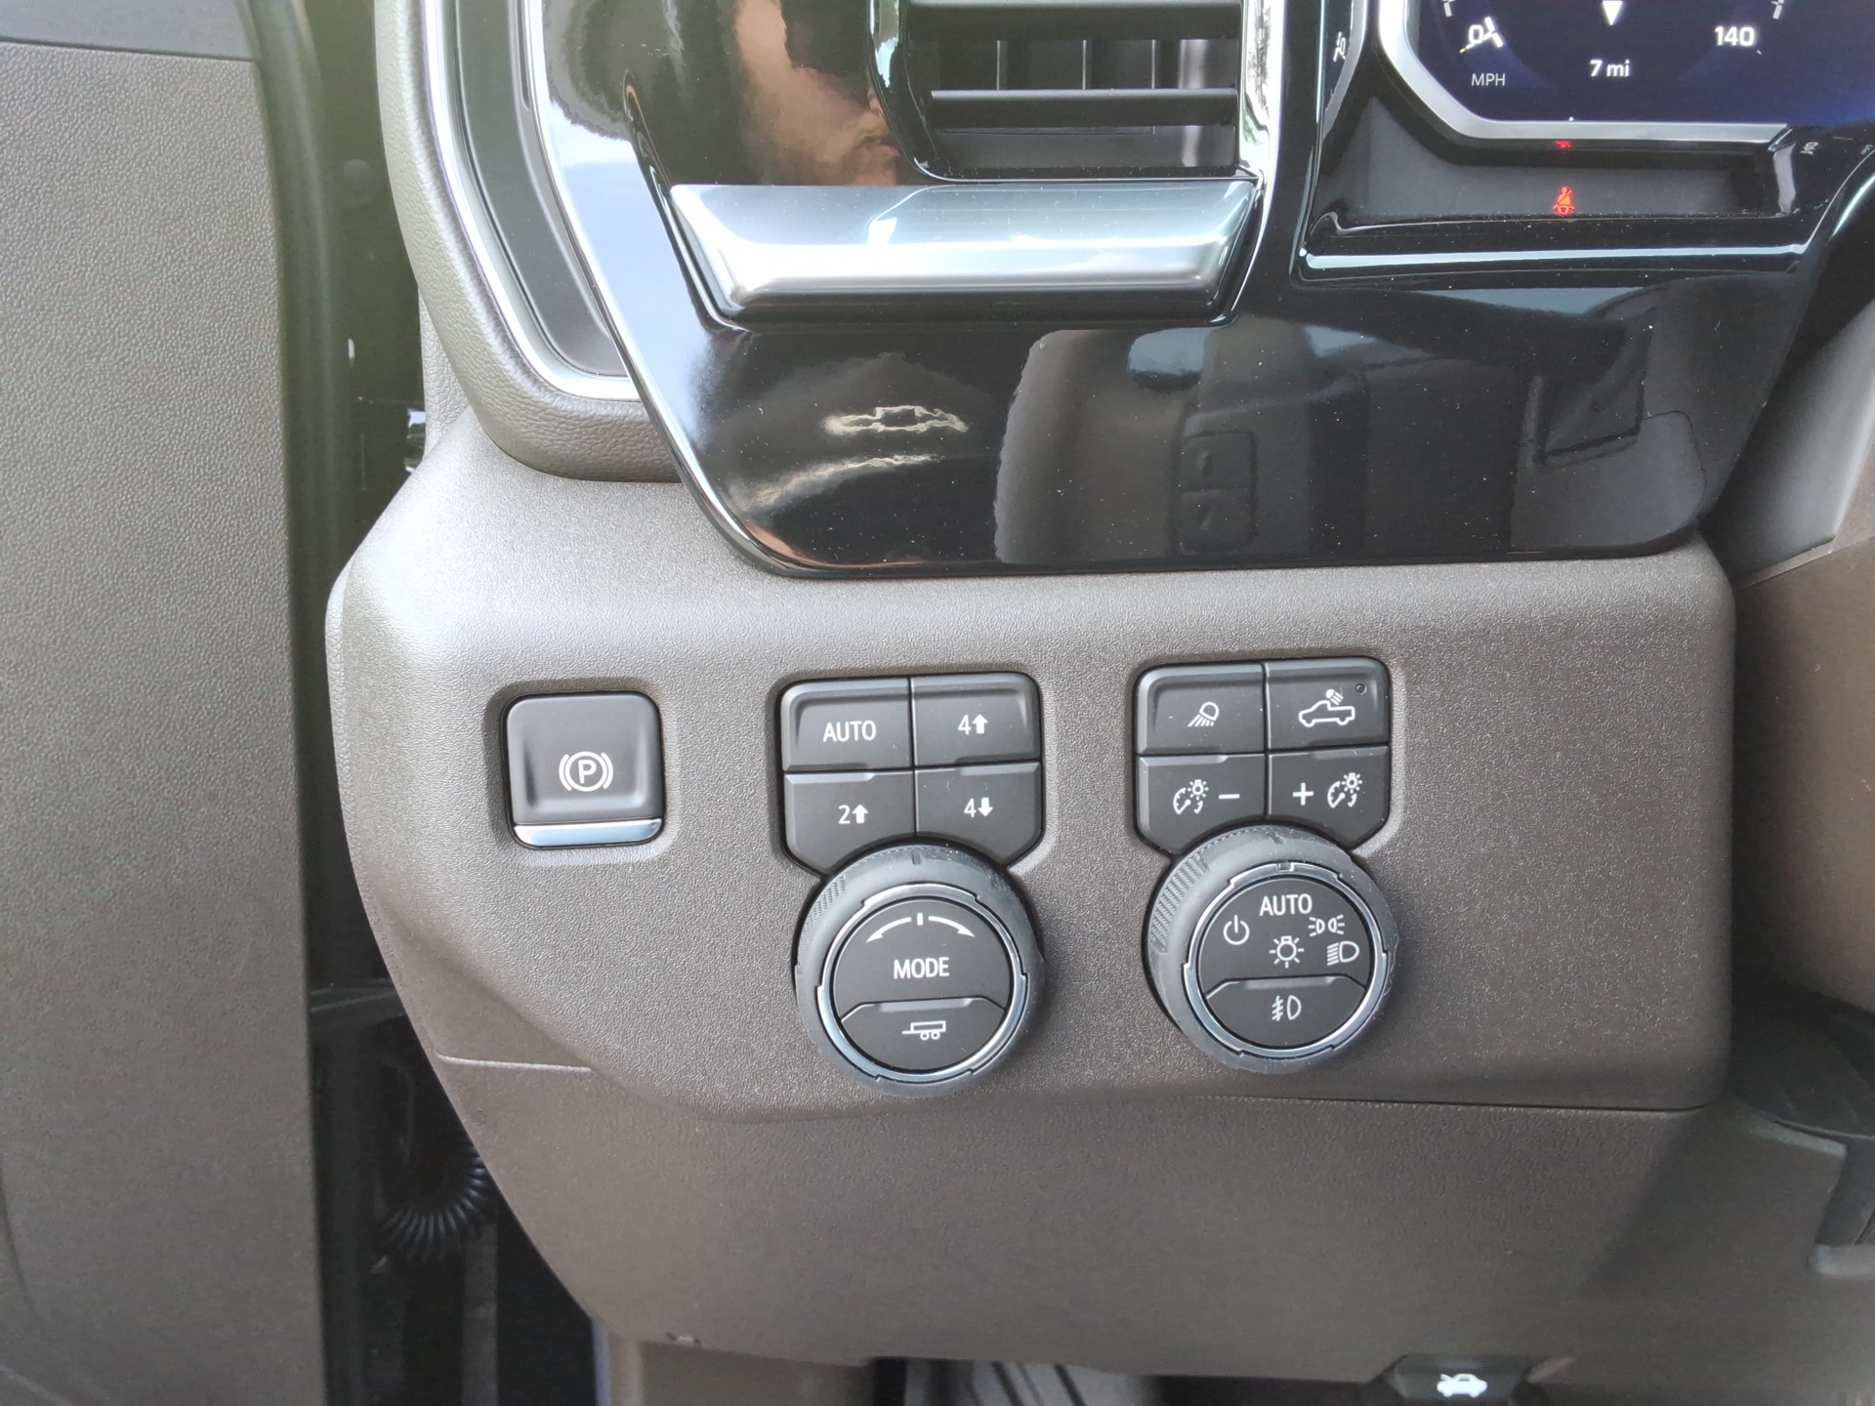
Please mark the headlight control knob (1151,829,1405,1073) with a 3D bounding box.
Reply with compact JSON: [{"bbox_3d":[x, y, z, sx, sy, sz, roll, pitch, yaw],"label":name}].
[{"bbox_3d":[0.064,0.047,0.287,0.044,0.044,0.019,-2,2,-4],"label":"headlight control knob"}]

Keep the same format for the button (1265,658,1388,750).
[{"bbox_3d":[0.076,0.000,0.297,0.023,0.017,0.007,-2,2,-4],"label":"button"}]

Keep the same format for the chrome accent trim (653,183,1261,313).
[{"bbox_3d":[0.005,-0.089,0.294,0.112,0.022,0.018,-2,2,-4],"label":"chrome accent trim"}]

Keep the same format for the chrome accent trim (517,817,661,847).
[{"bbox_3d":[-0.066,0.025,0.287,0.028,0.004,0.005,-2,2,-4],"label":"chrome accent trim"}]

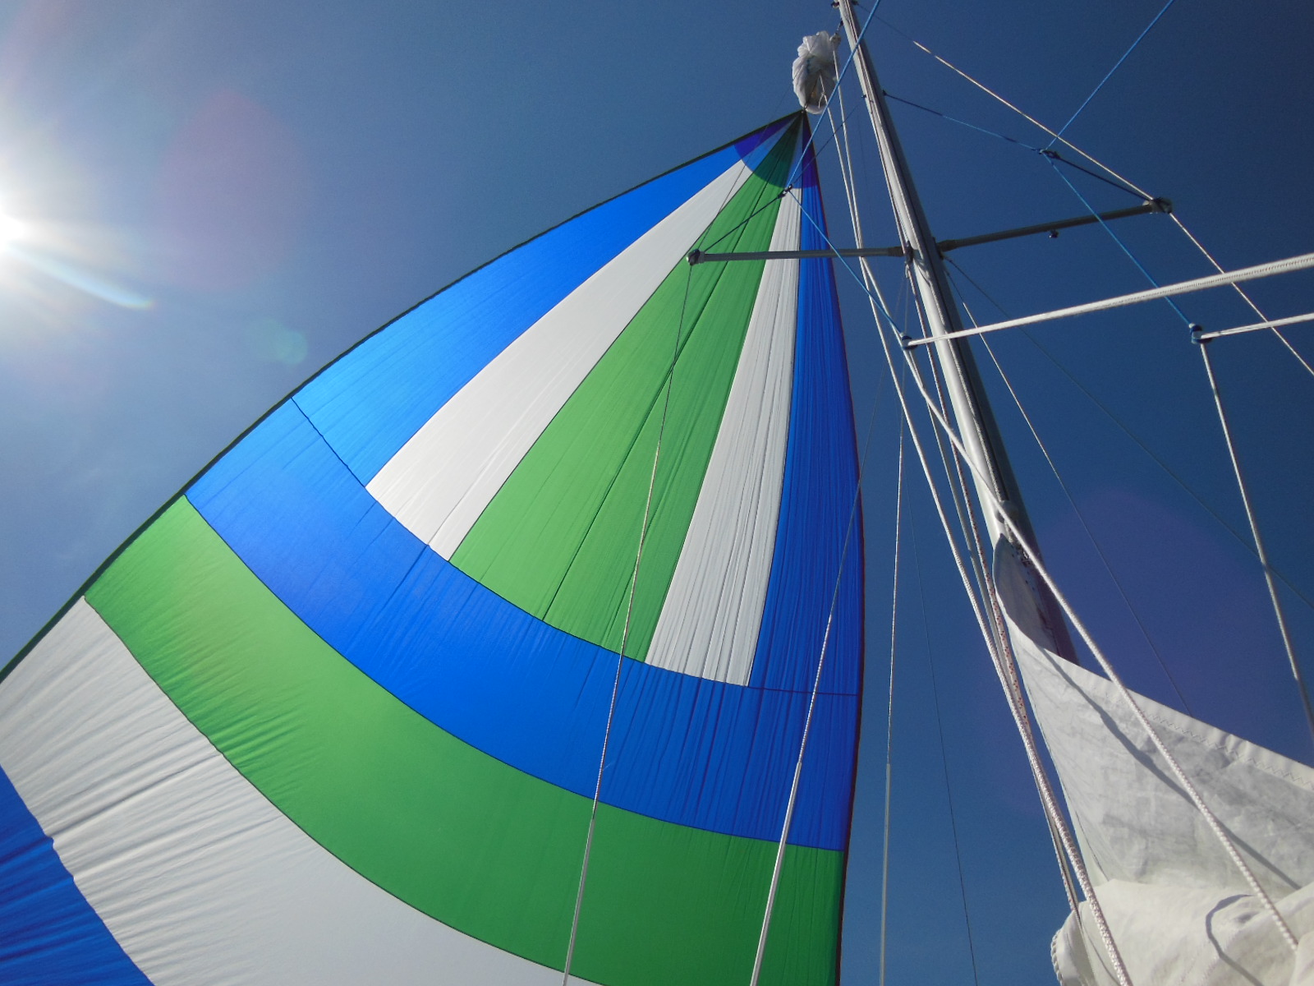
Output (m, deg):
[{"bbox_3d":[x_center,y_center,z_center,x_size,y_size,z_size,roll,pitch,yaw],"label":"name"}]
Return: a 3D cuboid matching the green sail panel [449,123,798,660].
[{"bbox_3d":[0.178,-1.071,7.797,1.569,4.811,0.650,26,-17,2],"label":"green sail panel"}]

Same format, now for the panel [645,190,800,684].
[{"bbox_3d":[0.664,-0.551,7.710,0.757,4.375,0.500,4,-24,13],"label":"panel"}]

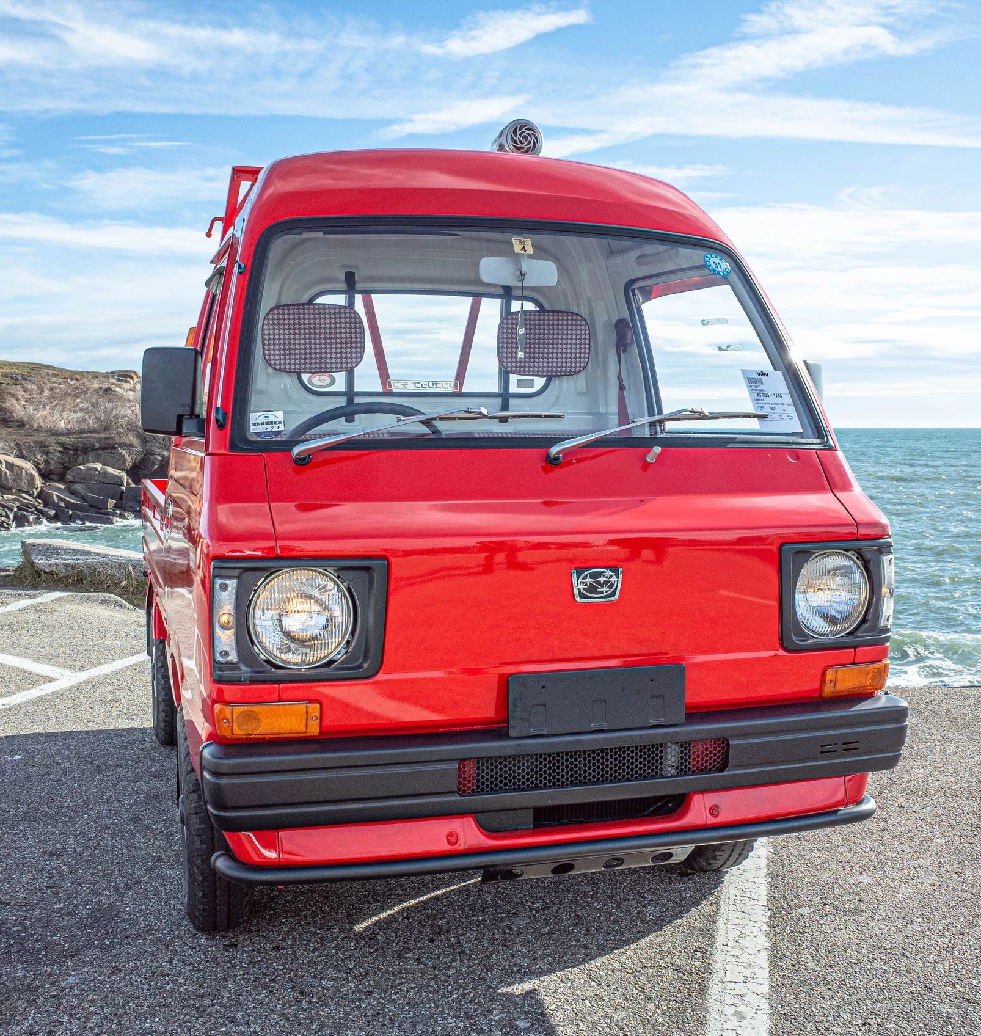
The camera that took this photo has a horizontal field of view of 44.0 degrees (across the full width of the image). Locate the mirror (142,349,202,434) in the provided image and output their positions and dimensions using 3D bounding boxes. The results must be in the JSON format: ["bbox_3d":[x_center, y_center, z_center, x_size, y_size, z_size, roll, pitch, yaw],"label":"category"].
[{"bbox_3d":[-0.649,-0.258,2.475,0.122,0.178,0.060,0,4,-6],"label":"mirror"}]

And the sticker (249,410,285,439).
[{"bbox_3d":[-0.411,-0.171,2.239,0.065,0.058,0.003,-1,-23,-12],"label":"sticker"}]

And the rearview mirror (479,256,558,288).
[{"bbox_3d":[0.059,-0.525,2.590,0.180,0.060,0.040,-2,5,-24],"label":"rearview mirror"}]

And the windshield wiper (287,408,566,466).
[{"bbox_3d":[-0.106,-0.164,2.278,0.525,0.055,0.060,-9,-26,-17],"label":"windshield wiper"}]

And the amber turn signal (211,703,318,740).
[{"bbox_3d":[-0.389,0.353,2.121,0.182,0.062,0.050,-1,4,-10],"label":"amber turn signal"}]

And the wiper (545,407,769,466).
[{"bbox_3d":[0.342,-0.170,2.405,0.535,0.055,0.060,-11,-25,-28],"label":"wiper"}]

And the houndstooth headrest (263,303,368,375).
[{"bbox_3d":[-0.453,-0.464,3.129,0.262,0.175,0.090,-1,4,-18],"label":"houndstooth headrest"}]

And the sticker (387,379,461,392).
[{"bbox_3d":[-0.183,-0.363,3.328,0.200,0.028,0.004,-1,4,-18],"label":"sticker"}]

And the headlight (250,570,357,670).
[{"bbox_3d":[-0.333,0.175,2.133,0.180,0.178,0.080,-1,4,-16],"label":"headlight"}]

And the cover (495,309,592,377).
[{"bbox_3d":[0.148,-0.497,3.470,0.270,0.185,0.095,-1,4,-16],"label":"cover"}]

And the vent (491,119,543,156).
[{"bbox_3d":[0.071,-0.955,3.123,0.098,0.100,0.160,-1,4,-18],"label":"vent"}]

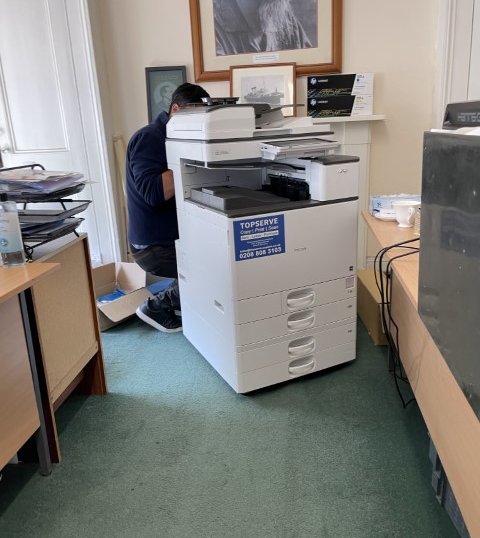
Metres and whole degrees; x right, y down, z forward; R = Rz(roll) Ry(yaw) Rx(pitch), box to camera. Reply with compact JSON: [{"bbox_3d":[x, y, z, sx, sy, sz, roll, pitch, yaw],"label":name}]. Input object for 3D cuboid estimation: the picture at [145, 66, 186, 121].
[{"bbox_3d":[-0.477,-1.130,3.139,0.270,0.367,0.020,-2,6,5],"label":"picture"}]

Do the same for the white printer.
[{"bbox_3d":[0.089,-0.143,2.230,0.595,1.160,0.700,-10,17,-23],"label":"white printer"}]

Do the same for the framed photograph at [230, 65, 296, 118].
[{"bbox_3d":[0.154,-1.136,3.092,0.419,0.337,0.020,-2,6,5],"label":"framed photograph"}]

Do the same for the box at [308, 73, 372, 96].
[{"bbox_3d":[0.618,-1.136,2.997,0.395,0.118,0.130,-2,16,5],"label":"box"}]

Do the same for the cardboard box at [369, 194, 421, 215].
[{"bbox_3d":[0.620,-0.261,1.861,0.215,0.085,0.110,-1,16,9],"label":"cardboard box"}]

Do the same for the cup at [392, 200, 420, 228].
[{"bbox_3d":[0.555,-0.179,1.607,0.096,0.074,0.096,-3,16,1],"label":"cup"}]

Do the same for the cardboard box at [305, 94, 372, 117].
[{"bbox_3d":[0.618,-1.011,2.997,0.395,0.118,0.130,-2,16,5],"label":"cardboard box"}]

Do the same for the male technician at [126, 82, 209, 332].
[{"bbox_3d":[-0.341,-0.369,2.783,0.620,1.336,0.500,0,16,10],"label":"male technician"}]

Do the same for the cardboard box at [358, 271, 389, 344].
[{"bbox_3d":[0.822,0.198,2.601,0.290,0.225,0.500,-3,16,2],"label":"cardboard box"}]

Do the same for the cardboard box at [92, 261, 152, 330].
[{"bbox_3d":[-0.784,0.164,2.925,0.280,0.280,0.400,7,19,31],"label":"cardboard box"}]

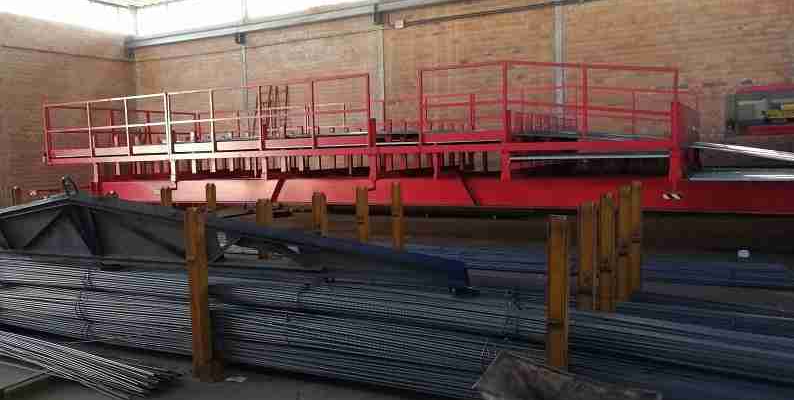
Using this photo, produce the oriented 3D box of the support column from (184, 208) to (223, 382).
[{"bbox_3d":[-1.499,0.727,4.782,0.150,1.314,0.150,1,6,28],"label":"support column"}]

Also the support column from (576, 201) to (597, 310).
[{"bbox_3d":[1.376,0.665,4.488,0.120,1.314,0.120,1,6,28],"label":"support column"}]

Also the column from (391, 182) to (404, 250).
[{"bbox_3d":[0.020,0.459,7.403,0.120,1.314,0.120,1,6,28],"label":"column"}]

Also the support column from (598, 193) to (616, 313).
[{"bbox_3d":[1.730,0.601,5.113,0.120,1.314,0.120,1,6,28],"label":"support column"}]

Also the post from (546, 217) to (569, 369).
[{"bbox_3d":[0.954,0.750,3.640,0.120,1.314,0.120,1,6,28],"label":"post"}]

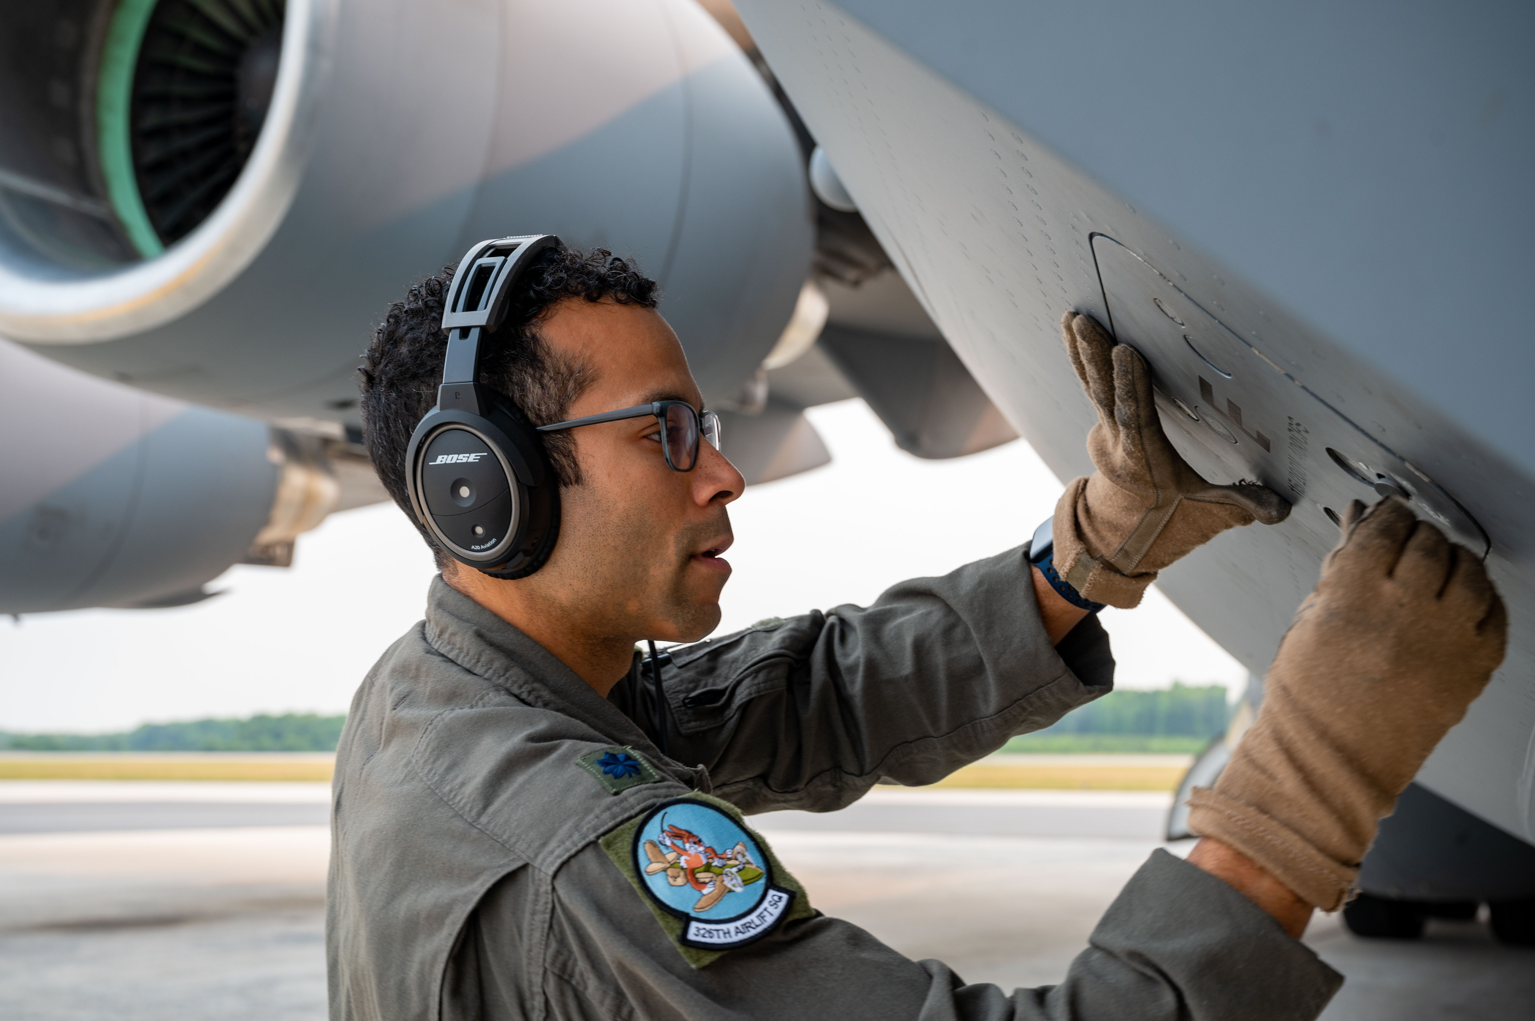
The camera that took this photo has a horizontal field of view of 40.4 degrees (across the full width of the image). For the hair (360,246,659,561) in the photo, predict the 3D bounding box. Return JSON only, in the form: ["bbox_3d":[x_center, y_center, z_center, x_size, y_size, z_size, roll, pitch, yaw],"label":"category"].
[{"bbox_3d":[-0.159,-0.065,1.300,0.197,0.195,0.172,-8,-9,17],"label":"hair"}]

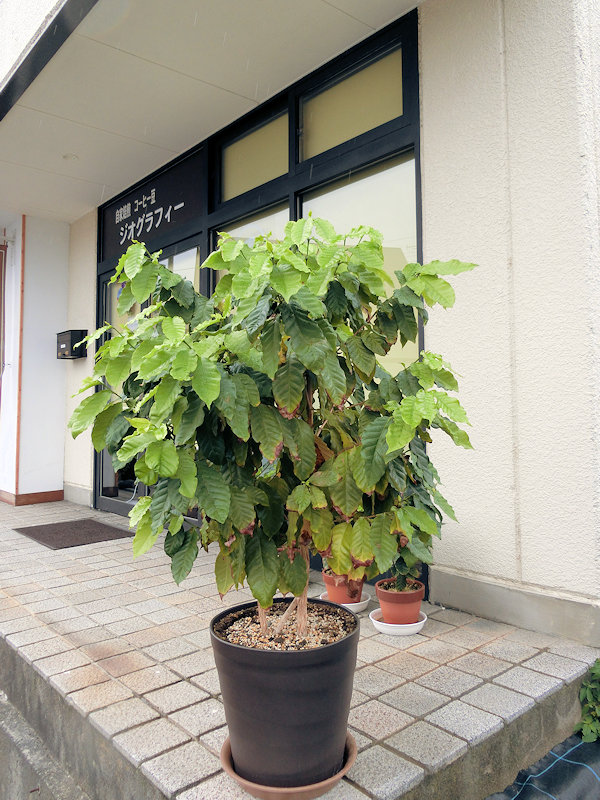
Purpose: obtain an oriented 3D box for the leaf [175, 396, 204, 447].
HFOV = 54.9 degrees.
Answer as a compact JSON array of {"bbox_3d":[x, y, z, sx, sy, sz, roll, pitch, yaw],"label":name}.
[{"bbox_3d":[-0.206,0.037,1.080,0.044,0.109,0.025,15,-20,5],"label":"leaf"}]

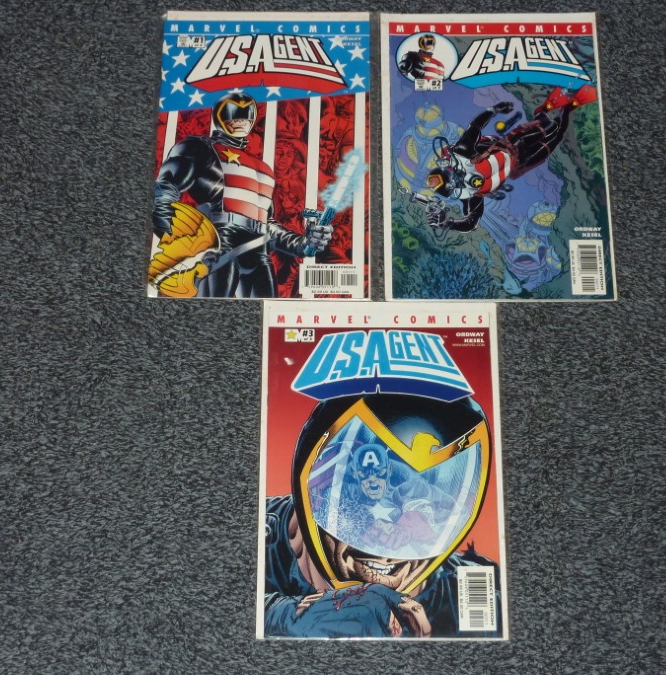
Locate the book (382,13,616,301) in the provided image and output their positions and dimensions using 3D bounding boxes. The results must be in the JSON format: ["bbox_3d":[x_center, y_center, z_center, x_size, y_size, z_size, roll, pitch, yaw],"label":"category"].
[{"bbox_3d":[0.128,-0.147,1.304,0.176,0.005,0.268,0,65,0],"label":"book"}]

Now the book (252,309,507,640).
[{"bbox_3d":[0.035,0.092,1.191,0.175,0.005,0.262,0,65,0],"label":"book"}]

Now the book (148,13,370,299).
[{"bbox_3d":[-0.055,-0.149,1.305,0.170,0.005,0.266,0,65,1],"label":"book"}]

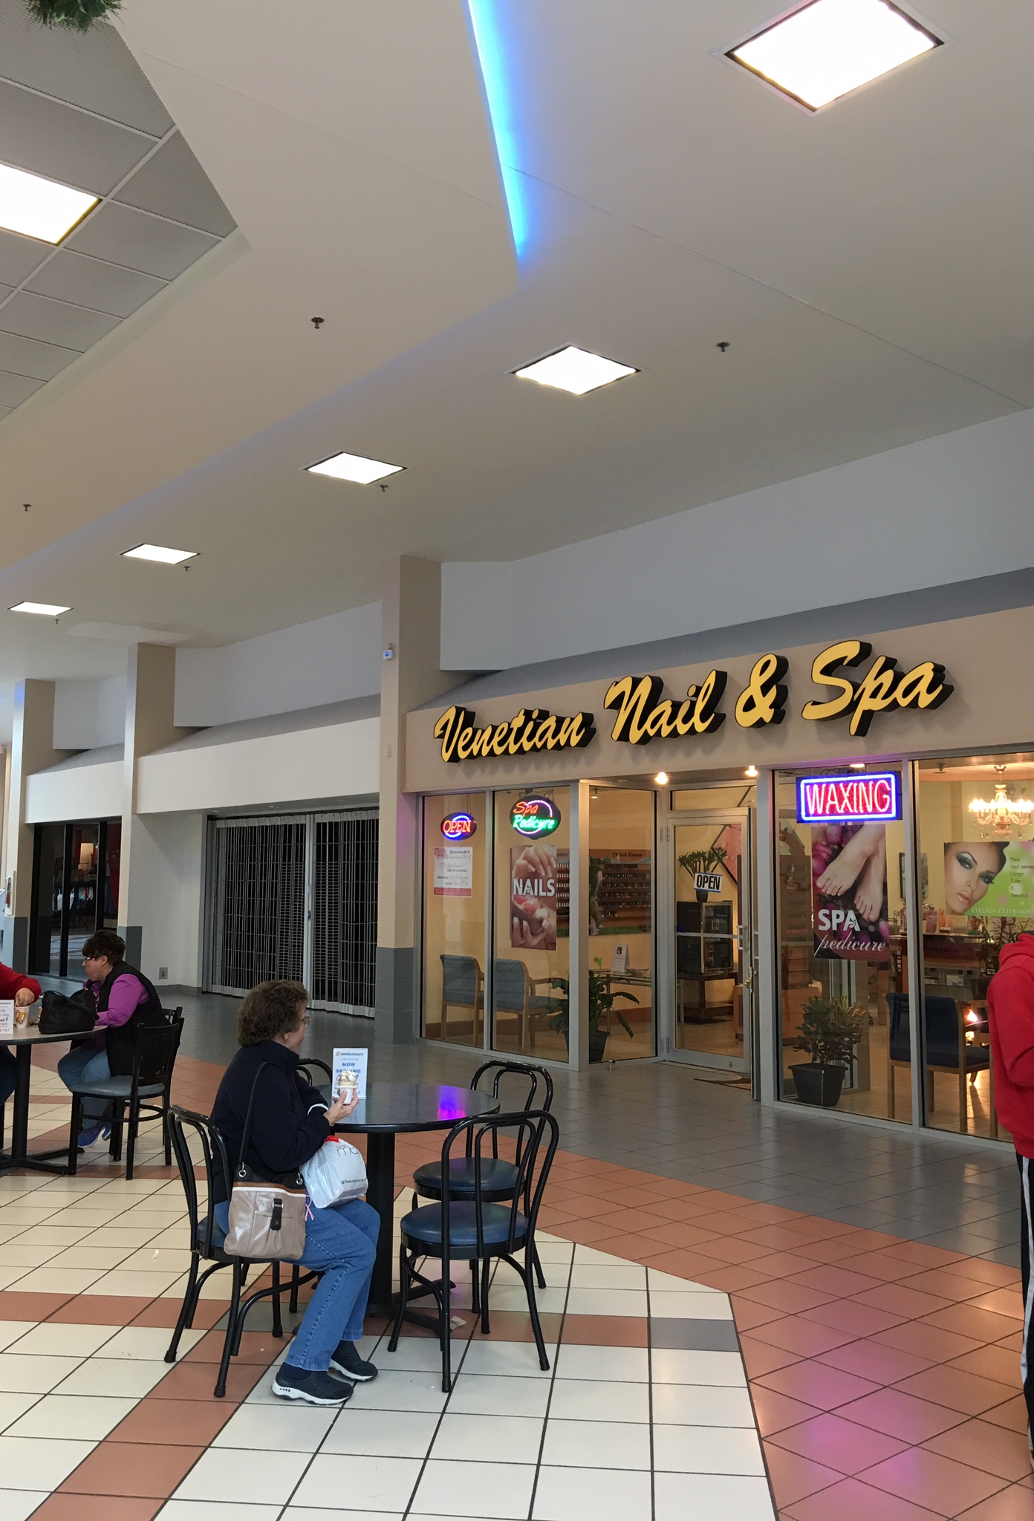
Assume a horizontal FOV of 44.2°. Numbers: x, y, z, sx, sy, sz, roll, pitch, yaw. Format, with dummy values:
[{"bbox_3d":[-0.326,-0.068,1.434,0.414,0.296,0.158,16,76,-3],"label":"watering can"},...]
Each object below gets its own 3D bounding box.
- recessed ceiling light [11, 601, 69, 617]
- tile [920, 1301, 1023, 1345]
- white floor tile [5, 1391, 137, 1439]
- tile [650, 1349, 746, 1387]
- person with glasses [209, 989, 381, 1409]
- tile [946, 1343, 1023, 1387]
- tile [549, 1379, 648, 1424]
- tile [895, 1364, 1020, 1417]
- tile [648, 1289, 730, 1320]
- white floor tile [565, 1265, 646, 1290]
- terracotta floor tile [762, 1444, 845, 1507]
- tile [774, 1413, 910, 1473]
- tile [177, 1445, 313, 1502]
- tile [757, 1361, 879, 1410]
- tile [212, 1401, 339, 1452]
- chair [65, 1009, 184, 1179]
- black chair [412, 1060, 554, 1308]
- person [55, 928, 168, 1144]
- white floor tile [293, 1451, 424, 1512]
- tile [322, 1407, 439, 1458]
[{"bbox_3d":[-5.794,-1.862,15.517,0.600,0.060,0.600,5,-7,-39],"label":"recessed ceiling light"},{"bbox_3d":[1.658,2.049,4.630,0.298,0.012,0.298,5,-7,-39],"label":"tile"},{"bbox_3d":[-1.292,1.921,3.713,0.300,0.015,0.300,0,-6,5],"label":"white floor tile"},{"bbox_3d":[0.589,1.992,4.177,0.299,0.010,0.299,0,-6,5],"label":"tile"},{"bbox_3d":[-0.712,1.333,4.088,0.580,1.240,0.480,1,-6,-5],"label":"person with glasses"},{"bbox_3d":[1.605,1.992,4.166,0.297,0.015,0.297,5,-7,-39],"label":"tile"},{"bbox_3d":[0.255,1.951,3.872,0.300,0.015,0.300,0,-6,5],"label":"tile"},{"bbox_3d":[1.383,1.988,4.014,0.298,0.012,0.298,5,-7,-39],"label":"tile"},{"bbox_3d":[0.650,2.054,4.781,0.301,0.012,0.297,0,-5,5],"label":"tile"},{"bbox_3d":[0.375,2.098,5.158,0.305,0.010,0.302,0,-5,5],"label":"white floor tile"},{"bbox_3d":[0.778,1.909,3.393,0.205,0.015,0.410,0,-6,6],"label":"terracotta floor tile"},{"bbox_3d":[0.926,1.967,3.666,0.302,0.010,0.302,5,-7,-39],"label":"tile"},{"bbox_3d":[-0.728,1.933,3.432,0.305,0.010,0.302,0,-5,5],"label":"tile"},{"bbox_3d":[0.957,1.988,4.053,0.298,0.012,0.298,5,-7,-39],"label":"tile"},{"bbox_3d":[-0.684,1.921,3.656,0.300,0.015,0.300,0,-6,5],"label":"tile"},{"bbox_3d":[-2.130,1.828,6.993,0.460,0.820,0.420,-1,-6,18],"label":"chair"},{"bbox_3d":[-0.150,1.633,4.984,0.440,0.850,0.490,-4,-7,41],"label":"black chair"},{"bbox_3d":[-2.374,1.654,7.543,0.670,1.270,0.500,4,-6,-29],"label":"person"},{"bbox_3d":[-0.414,1.901,3.351,0.299,0.010,0.299,0,-6,5],"label":"white floor tile"},{"bbox_3d":[-0.385,1.931,3.655,0.299,0.010,0.299,0,-6,5],"label":"tile"}]

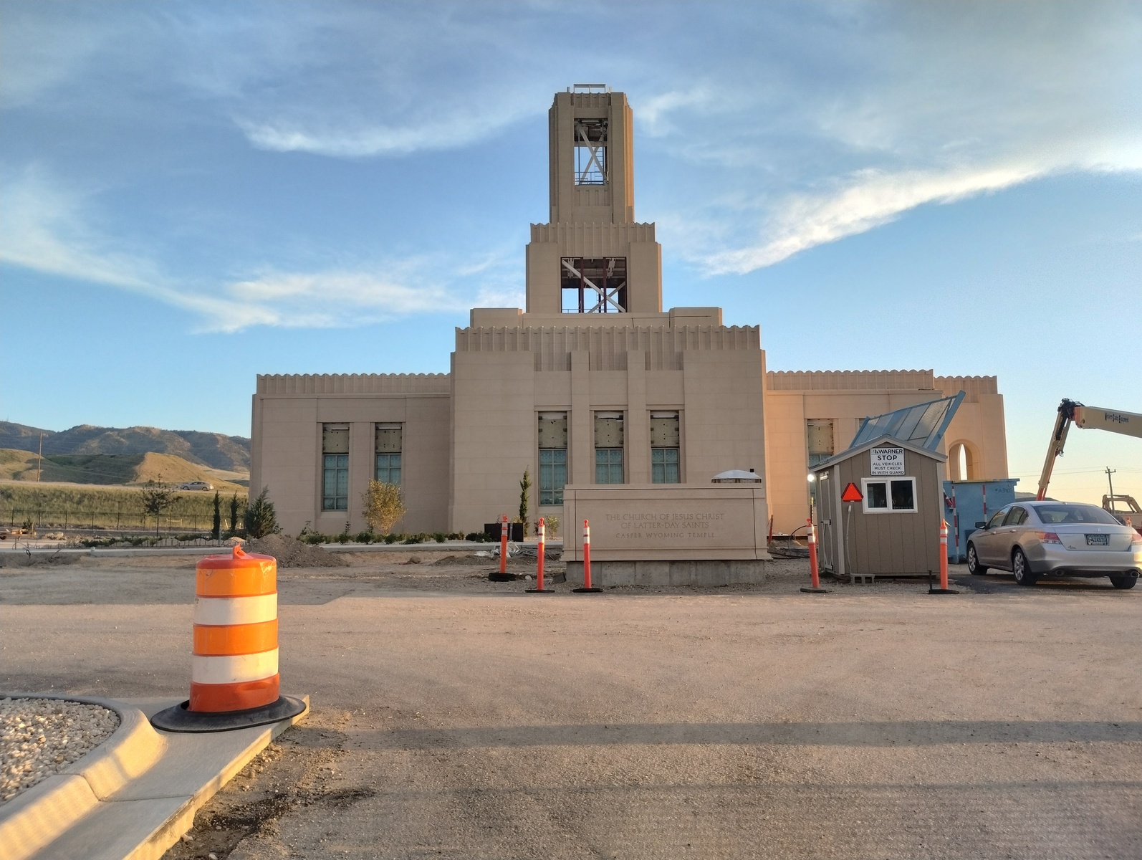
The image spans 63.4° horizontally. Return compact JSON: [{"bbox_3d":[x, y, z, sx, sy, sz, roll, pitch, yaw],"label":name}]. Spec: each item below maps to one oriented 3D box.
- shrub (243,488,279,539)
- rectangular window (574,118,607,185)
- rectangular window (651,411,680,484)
[{"bbox_3d":[-11.726,3.125,35.083,1.354,2.022,1.350,-1,-6,0],"label":"shrub"},{"bbox_3d":[1.127,-15.497,51.680,1.876,3.912,0.350,-1,-6,0],"label":"rectangular window"},{"bbox_3d":[4.435,1.316,43.525,1.381,4.377,0.300,0,-6,0],"label":"rectangular window"}]

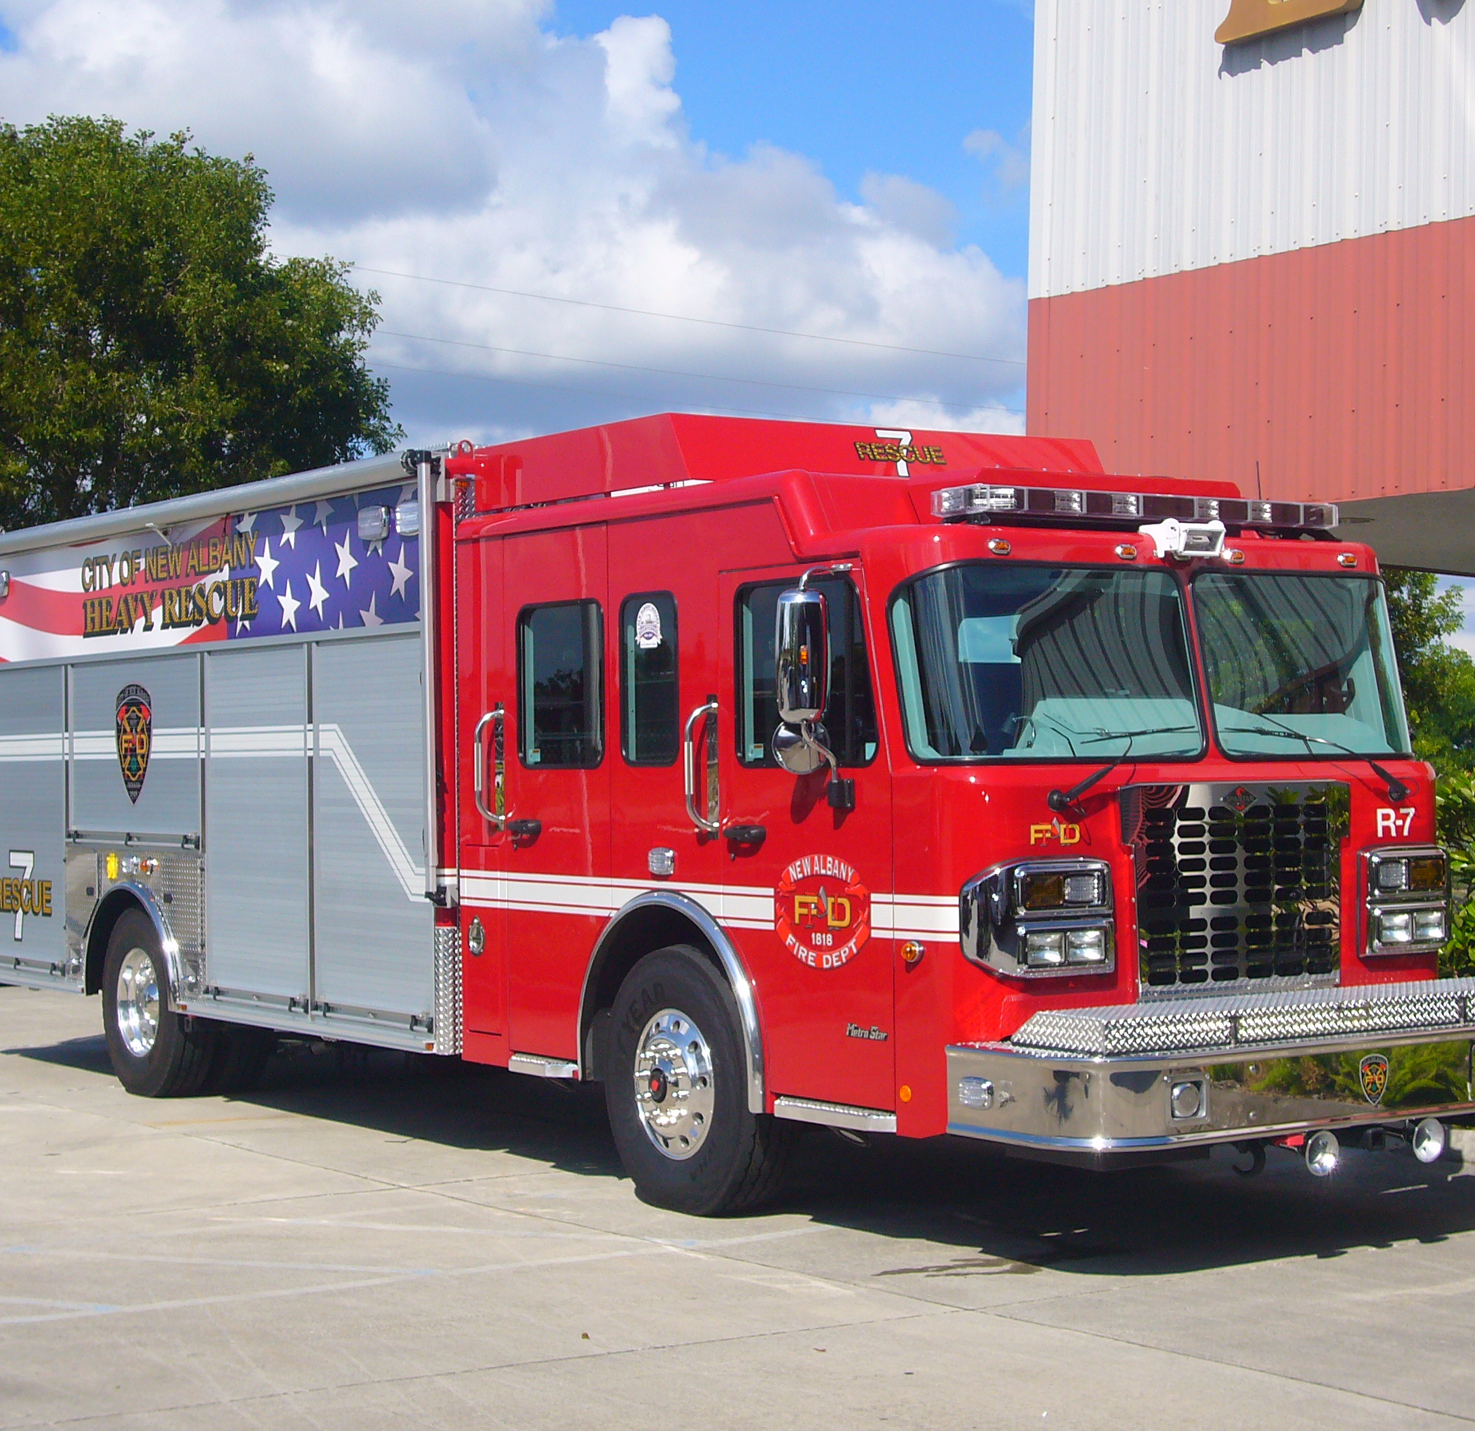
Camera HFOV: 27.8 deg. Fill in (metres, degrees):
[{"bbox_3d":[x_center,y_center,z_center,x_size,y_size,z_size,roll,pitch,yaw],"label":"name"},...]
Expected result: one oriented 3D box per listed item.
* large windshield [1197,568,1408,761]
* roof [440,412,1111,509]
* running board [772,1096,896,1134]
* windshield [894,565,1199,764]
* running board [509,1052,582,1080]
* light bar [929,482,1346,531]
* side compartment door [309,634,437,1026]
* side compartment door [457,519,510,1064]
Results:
[{"bbox_3d":[2.135,-0.180,11.125,1.150,0.700,0.200,0,-11,-45],"label":"large windshield"},{"bbox_3d":[0.240,-1.038,12.954,2.170,0.310,1.850,0,-1,-33],"label":"roof"},{"bbox_3d":[0.395,1.423,10.652,0.180,0.085,0.770,0,-1,-33],"label":"running board"},{"bbox_3d":[1.145,-0.178,10.482,1.150,0.700,0.200,0,-11,-21],"label":"windshield"},{"bbox_3d":[-0.755,1.461,12.421,0.180,0.085,0.600,0,-1,-33],"label":"running board"},{"bbox_3d":[1.492,-0.759,11.030,1.830,0.120,0.300,0,-1,-33],"label":"light bar"},{"bbox_3d":[-1.656,0.529,13.585,0.060,1.794,1.261,0,-1,-33],"label":"side compartment door"},{"bbox_3d":[-1.082,0.361,12.847,0.060,2.260,0.430,0,-1,-33],"label":"side compartment door"}]

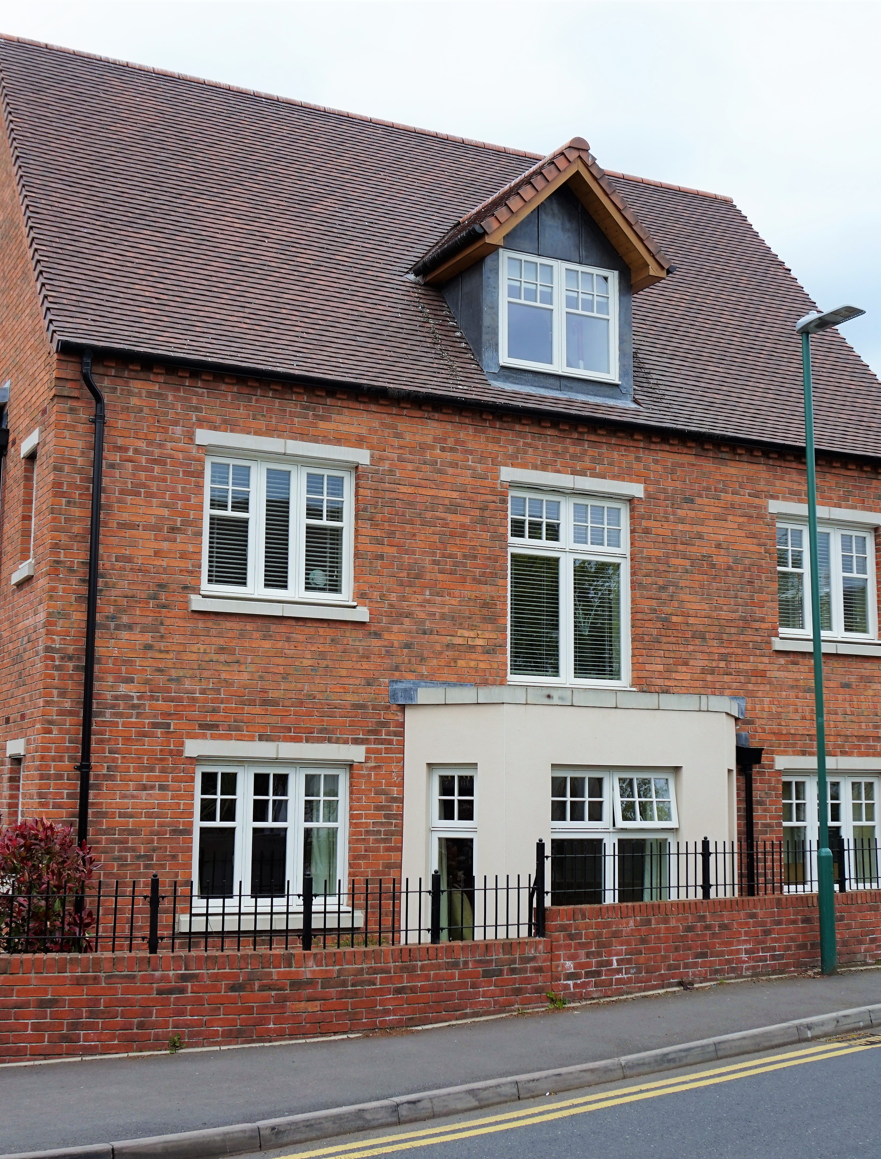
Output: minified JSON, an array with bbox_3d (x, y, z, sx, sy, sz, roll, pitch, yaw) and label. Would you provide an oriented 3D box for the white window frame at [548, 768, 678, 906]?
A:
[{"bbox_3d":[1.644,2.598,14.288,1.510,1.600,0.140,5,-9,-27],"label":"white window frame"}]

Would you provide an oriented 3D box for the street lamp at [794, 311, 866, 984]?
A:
[{"bbox_3d":[3.619,0.493,13.716,0.270,6.100,0.720,7,-11,-38],"label":"street lamp"}]

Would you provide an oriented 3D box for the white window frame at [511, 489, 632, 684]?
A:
[{"bbox_3d":[1.297,0.119,15.274,1.490,1.960,0.100,5,-10,-27],"label":"white window frame"}]

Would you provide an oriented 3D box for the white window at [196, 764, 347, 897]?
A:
[{"bbox_3d":[-1.529,2.306,13.478,1.480,1.230,0.100,5,-10,-27],"label":"white window"}]

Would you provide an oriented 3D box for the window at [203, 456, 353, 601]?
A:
[{"bbox_3d":[-1.490,-0.441,13.827,1.480,1.290,0.110,5,-9,-27],"label":"window"}]

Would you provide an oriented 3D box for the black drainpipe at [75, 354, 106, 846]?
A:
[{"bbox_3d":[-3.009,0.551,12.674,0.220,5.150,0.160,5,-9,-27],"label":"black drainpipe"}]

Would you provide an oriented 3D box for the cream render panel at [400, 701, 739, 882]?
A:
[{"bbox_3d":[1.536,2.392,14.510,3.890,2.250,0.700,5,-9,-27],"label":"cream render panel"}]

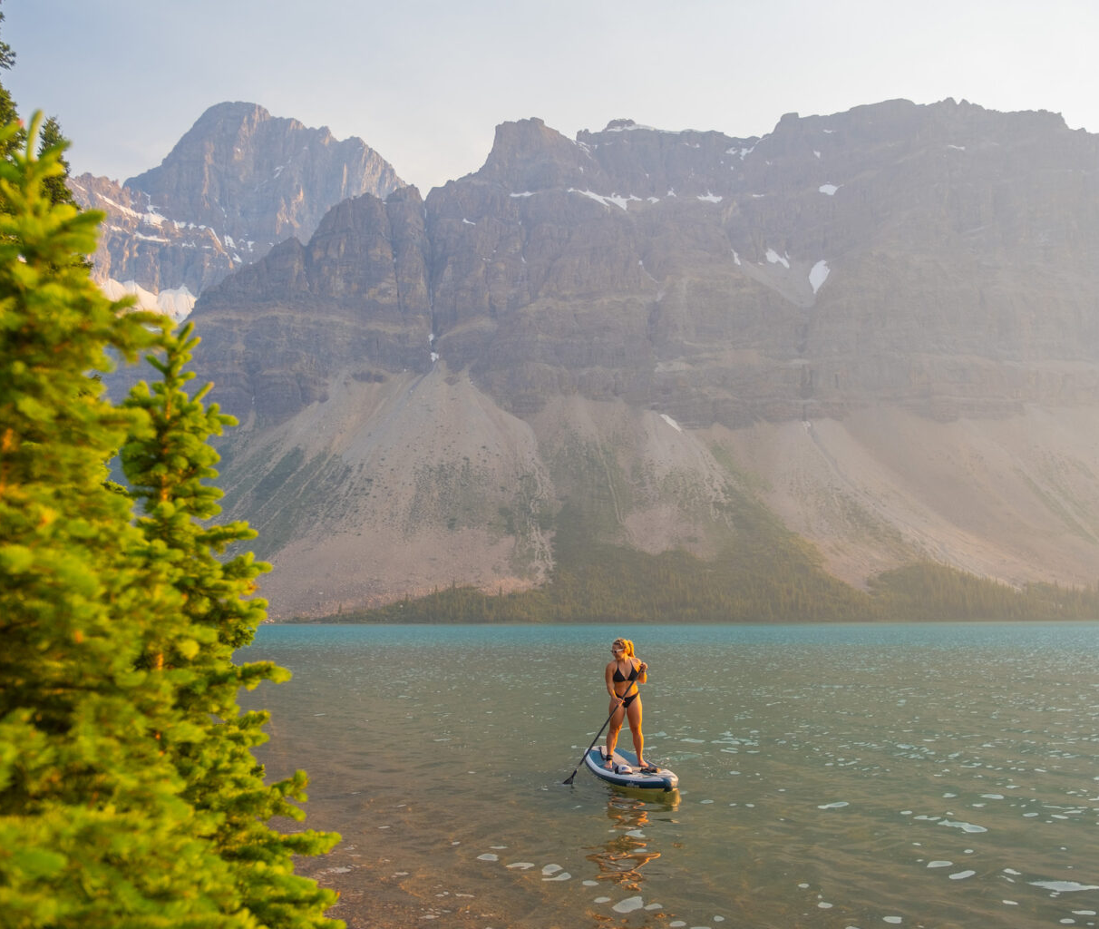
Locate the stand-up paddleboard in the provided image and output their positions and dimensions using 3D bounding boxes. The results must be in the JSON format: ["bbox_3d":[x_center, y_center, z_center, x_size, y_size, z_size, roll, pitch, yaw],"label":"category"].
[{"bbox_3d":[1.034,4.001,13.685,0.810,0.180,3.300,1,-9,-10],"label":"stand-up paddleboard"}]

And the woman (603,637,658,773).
[{"bbox_3d":[1.022,3.107,13.588,0.600,1.650,0.450,0,-9,-3],"label":"woman"}]

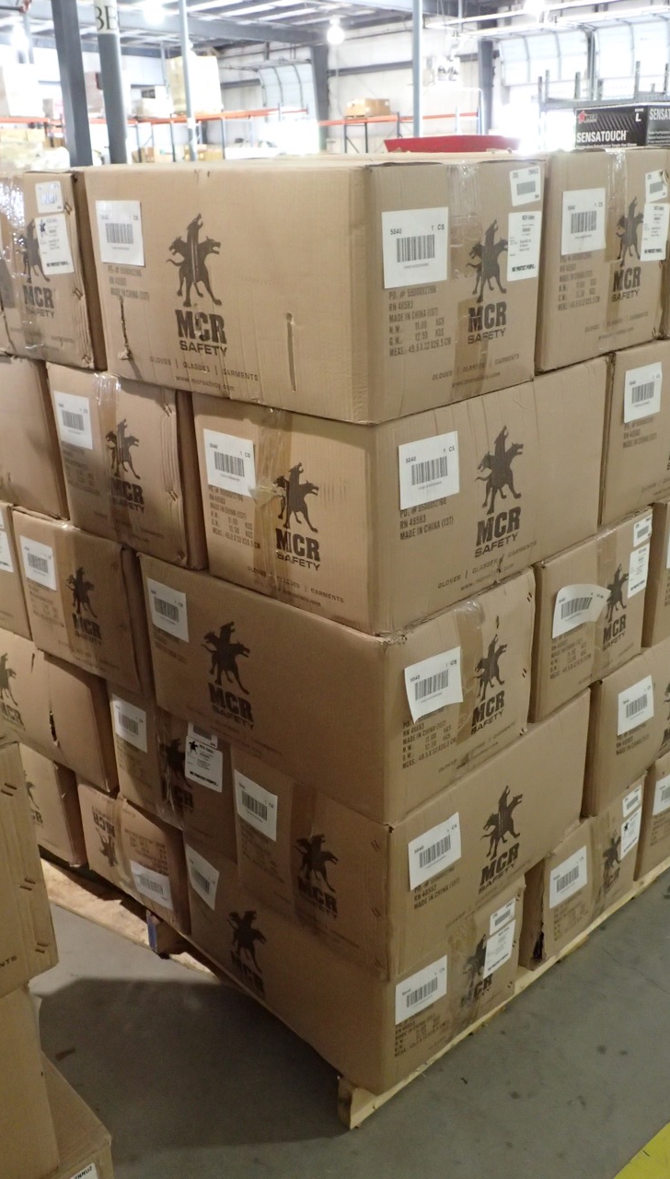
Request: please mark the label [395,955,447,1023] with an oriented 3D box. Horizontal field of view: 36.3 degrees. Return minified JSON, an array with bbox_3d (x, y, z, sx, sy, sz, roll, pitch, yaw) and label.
[{"bbox_3d":[0.126,0.577,1.473,0.105,0.075,0.008,-16,26,-39],"label":"label"}]

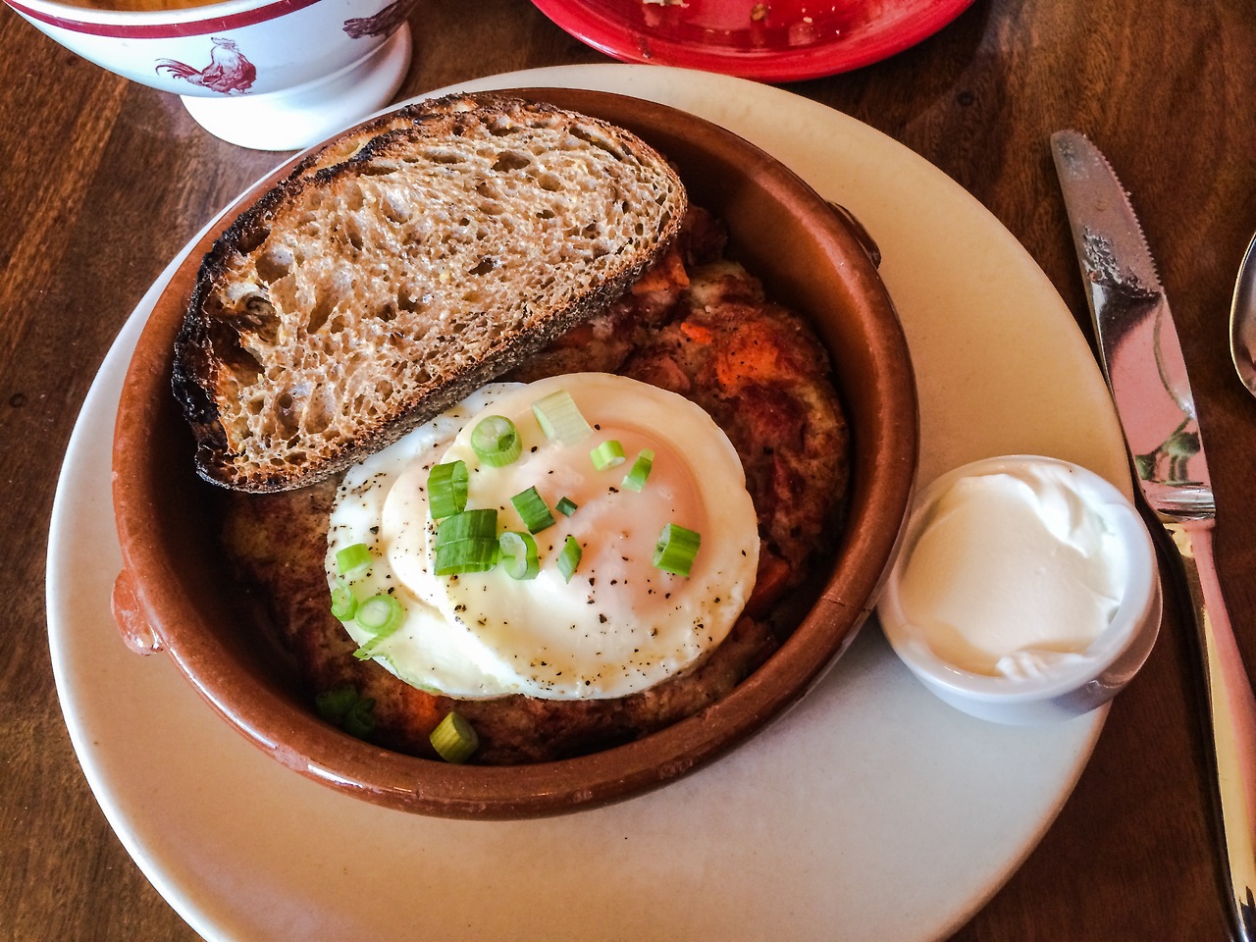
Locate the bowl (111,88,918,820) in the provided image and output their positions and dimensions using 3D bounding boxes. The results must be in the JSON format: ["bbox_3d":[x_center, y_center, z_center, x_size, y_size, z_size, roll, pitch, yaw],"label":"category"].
[{"bbox_3d":[-0.027,-0.009,0.286,0.218,0.044,0.198,-29,68,-11],"label":"bowl"}]

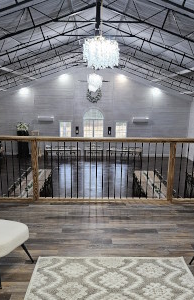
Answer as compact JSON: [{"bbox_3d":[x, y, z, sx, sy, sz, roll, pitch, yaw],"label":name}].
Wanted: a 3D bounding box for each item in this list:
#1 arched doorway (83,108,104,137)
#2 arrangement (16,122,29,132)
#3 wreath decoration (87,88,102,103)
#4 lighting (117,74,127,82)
[{"bbox_3d":[-0.251,-1.918,20.228,1.545,2.511,0.200,1,12,0],"label":"arched doorway"},{"bbox_3d":[-5.405,-1.632,19.283,0.907,0.725,0.800,1,12,0],"label":"arrangement"},{"bbox_3d":[-0.185,-4.023,19.694,1.111,1.111,0.220,1,12,0],"label":"wreath decoration"},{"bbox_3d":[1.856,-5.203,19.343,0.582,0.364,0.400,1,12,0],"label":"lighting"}]

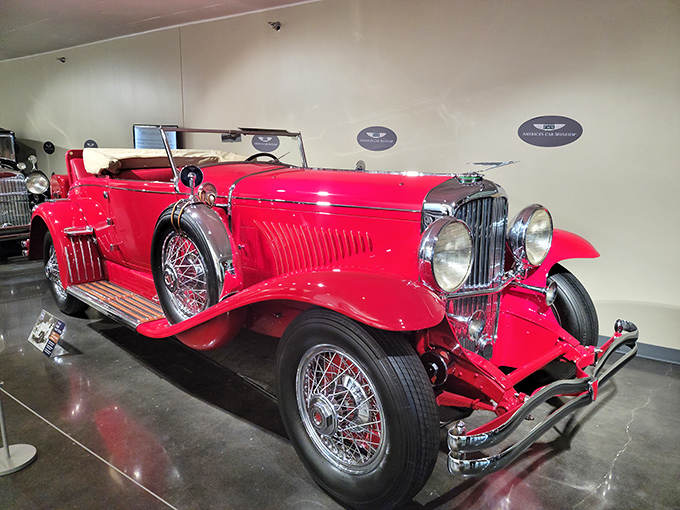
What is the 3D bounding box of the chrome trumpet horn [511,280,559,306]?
[{"bbox_3d":[0.968,0.174,2.474,0.130,0.130,0.260,-10,14,-43],"label":"chrome trumpet horn"}]

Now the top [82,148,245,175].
[{"bbox_3d":[-1.449,-0.800,4.283,1.220,0.220,0.790,-10,14,-43],"label":"top"}]

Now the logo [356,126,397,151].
[{"bbox_3d":[0.339,-1.077,4.551,0.460,0.230,0.015,7,13,40],"label":"logo"}]

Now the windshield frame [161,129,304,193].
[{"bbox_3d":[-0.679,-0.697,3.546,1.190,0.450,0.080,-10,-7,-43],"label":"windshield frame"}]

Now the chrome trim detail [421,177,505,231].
[{"bbox_3d":[0.616,-0.241,2.258,0.540,0.250,0.230,-10,14,-43],"label":"chrome trim detail"}]

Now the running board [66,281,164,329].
[{"bbox_3d":[-1.711,0.351,3.748,0.290,0.055,1.470,-10,14,-43],"label":"running board"}]

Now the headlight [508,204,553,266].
[{"bbox_3d":[0.922,-0.103,2.447,0.302,0.302,0.185,-10,14,-43],"label":"headlight"}]

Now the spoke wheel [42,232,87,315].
[{"bbox_3d":[-2.560,0.146,4.579,0.200,0.798,0.798,-10,14,-43],"label":"spoke wheel"}]

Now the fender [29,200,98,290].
[{"bbox_3d":[-2.643,-0.142,4.657,0.320,0.720,1.350,-10,14,-43],"label":"fender"}]

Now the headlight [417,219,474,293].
[{"bbox_3d":[0.386,-0.005,1.942,0.302,0.302,0.185,-10,14,-43],"label":"headlight"}]

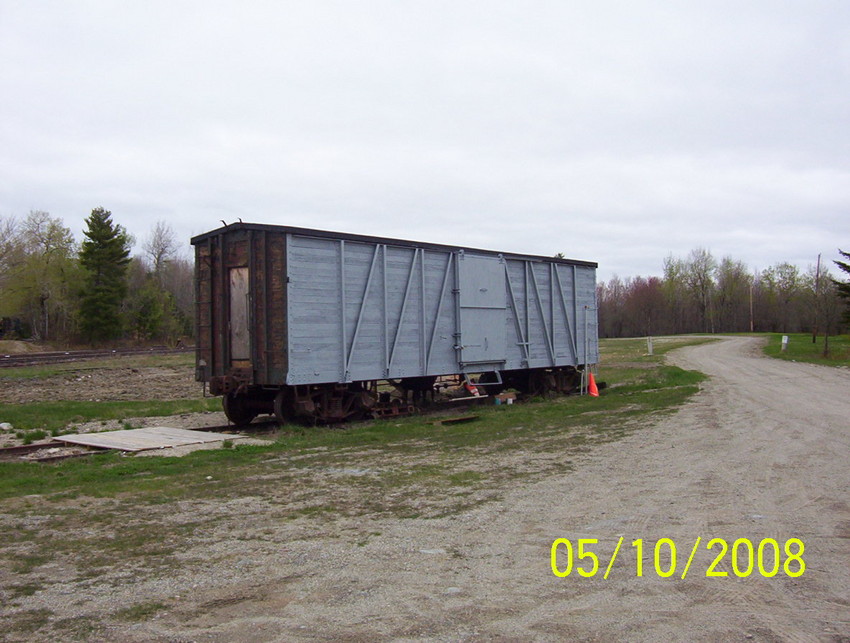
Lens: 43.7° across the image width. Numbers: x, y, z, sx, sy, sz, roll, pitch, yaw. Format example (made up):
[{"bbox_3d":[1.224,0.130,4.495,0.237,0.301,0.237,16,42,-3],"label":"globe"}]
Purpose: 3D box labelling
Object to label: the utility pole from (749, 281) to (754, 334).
[{"bbox_3d":[57.061,-2.445,185.000,0.300,8.800,0.300,-1,-1,0],"label":"utility pole"}]

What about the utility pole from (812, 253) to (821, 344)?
[{"bbox_3d":[37.701,-2.215,102.000,0.300,8.900,0.300,-1,-1,0],"label":"utility pole"}]

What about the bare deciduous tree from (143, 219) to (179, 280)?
[{"bbox_3d":[-28.967,-4.600,116.000,4.600,13.300,4.600,-1,-1,0],"label":"bare deciduous tree"}]

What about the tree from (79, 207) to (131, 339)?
[{"bbox_3d":[-32.679,-4.792,108.000,5.300,13.900,5.300,-1,-1,0],"label":"tree"}]

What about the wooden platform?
[{"bbox_3d":[-4.880,2.110,18.750,3.050,0.120,2.450,-1,-1,39],"label":"wooden platform"}]

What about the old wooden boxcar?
[{"bbox_3d":[0.181,0.098,26.246,2.750,4.080,13.700,-1,-1,35],"label":"old wooden boxcar"}]

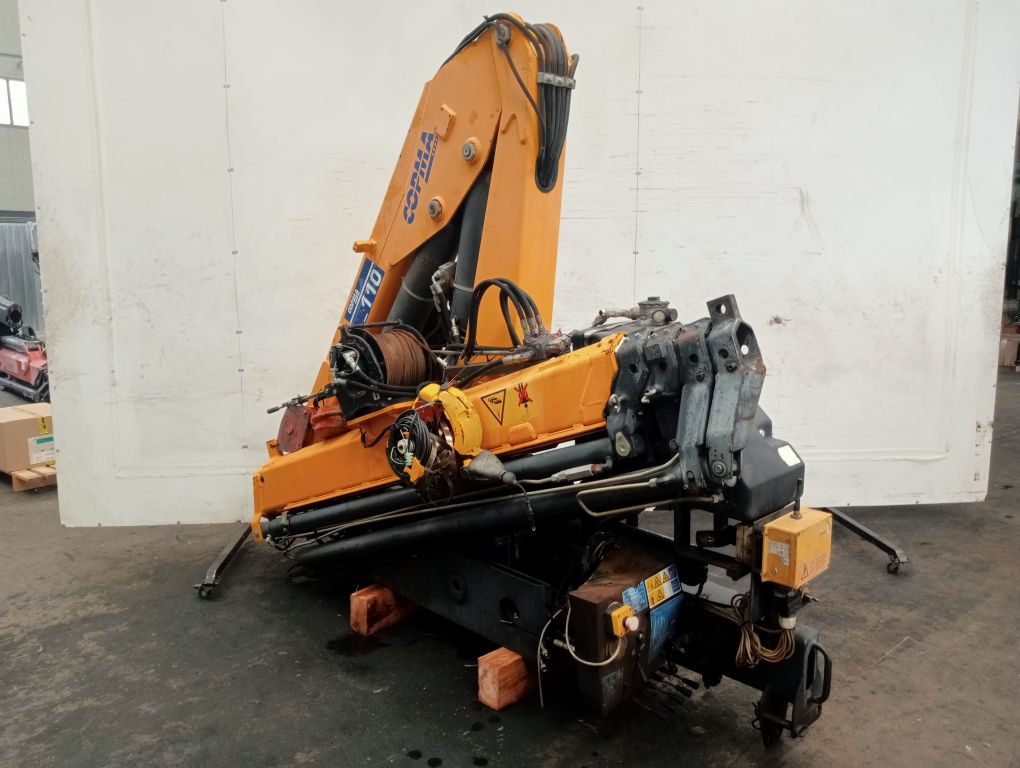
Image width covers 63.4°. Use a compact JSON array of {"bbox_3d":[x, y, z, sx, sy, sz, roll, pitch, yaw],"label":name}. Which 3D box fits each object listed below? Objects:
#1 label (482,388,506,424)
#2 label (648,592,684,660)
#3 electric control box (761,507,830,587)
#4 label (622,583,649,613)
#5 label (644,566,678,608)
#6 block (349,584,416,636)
[{"bbox_3d":[-0.034,0.076,2.463,0.107,0.099,0.005,-20,-8,42],"label":"label"},{"bbox_3d":[0.508,0.783,2.672,0.005,0.161,0.206,7,10,41],"label":"label"},{"bbox_3d":[0.841,0.476,2.410,0.098,0.160,0.249,6,10,41],"label":"electric control box"},{"bbox_3d":[0.387,0.664,2.544,0.005,0.083,0.115,-15,-4,42],"label":"label"},{"bbox_3d":[0.493,0.650,2.661,0.005,0.090,0.191,-15,-4,42],"label":"label"},{"bbox_3d":[-0.498,0.902,3.392,0.096,0.144,0.314,6,10,41],"label":"block"}]

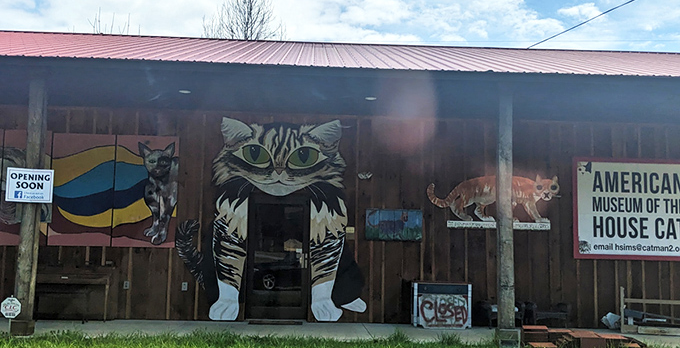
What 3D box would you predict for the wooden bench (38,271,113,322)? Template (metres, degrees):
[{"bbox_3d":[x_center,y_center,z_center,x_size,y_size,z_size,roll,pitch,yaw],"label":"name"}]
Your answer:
[{"bbox_3d":[-4.168,1.893,8.260,1.270,0.820,0.400,1,-6,-2],"label":"wooden bench"}]

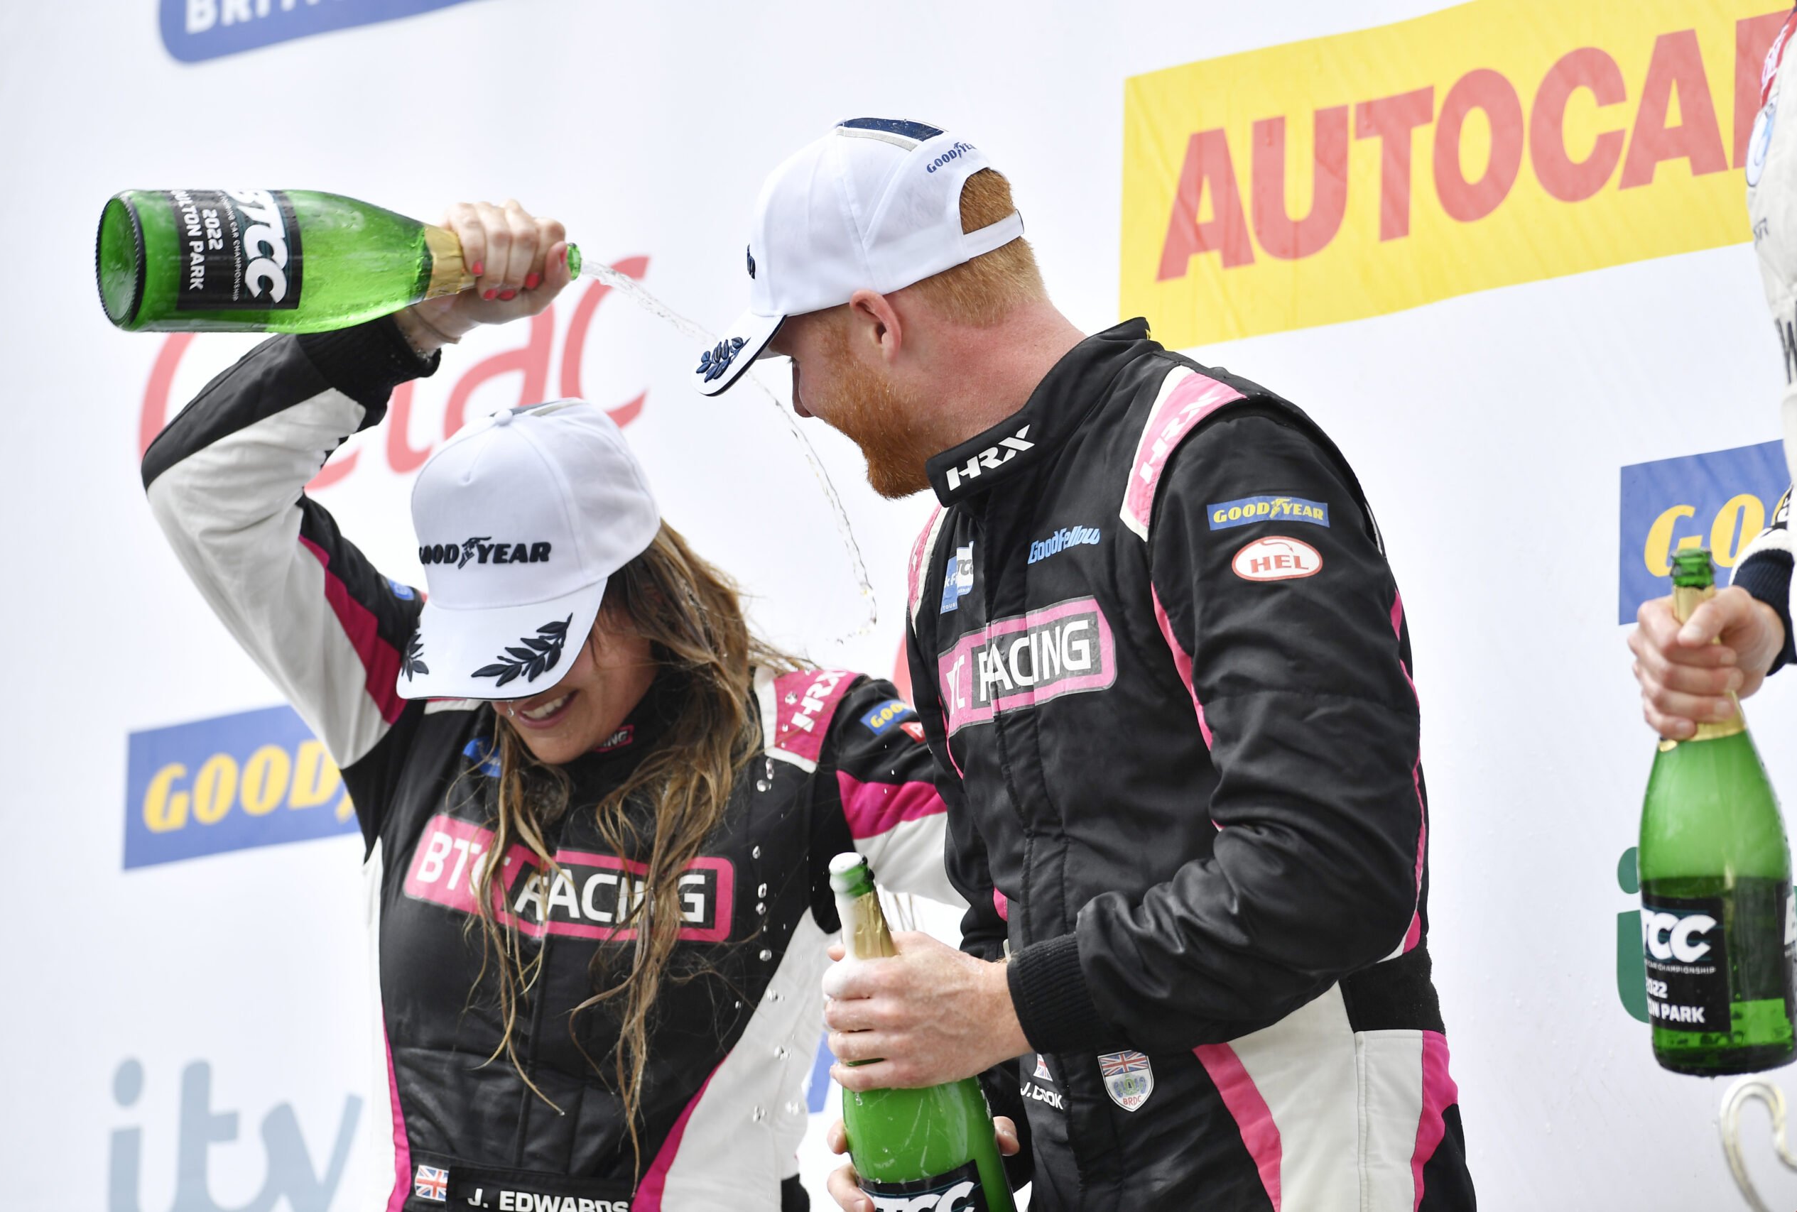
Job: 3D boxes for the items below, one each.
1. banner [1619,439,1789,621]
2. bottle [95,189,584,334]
[{"bbox_3d":[0.783,-0.085,11.753,0.600,0.128,0.010,-10,-17,44],"label":"banner"},{"bbox_3d":[-0.431,-0.269,11.836,0.374,0.112,0.112,0,0,-19],"label":"bottle"}]

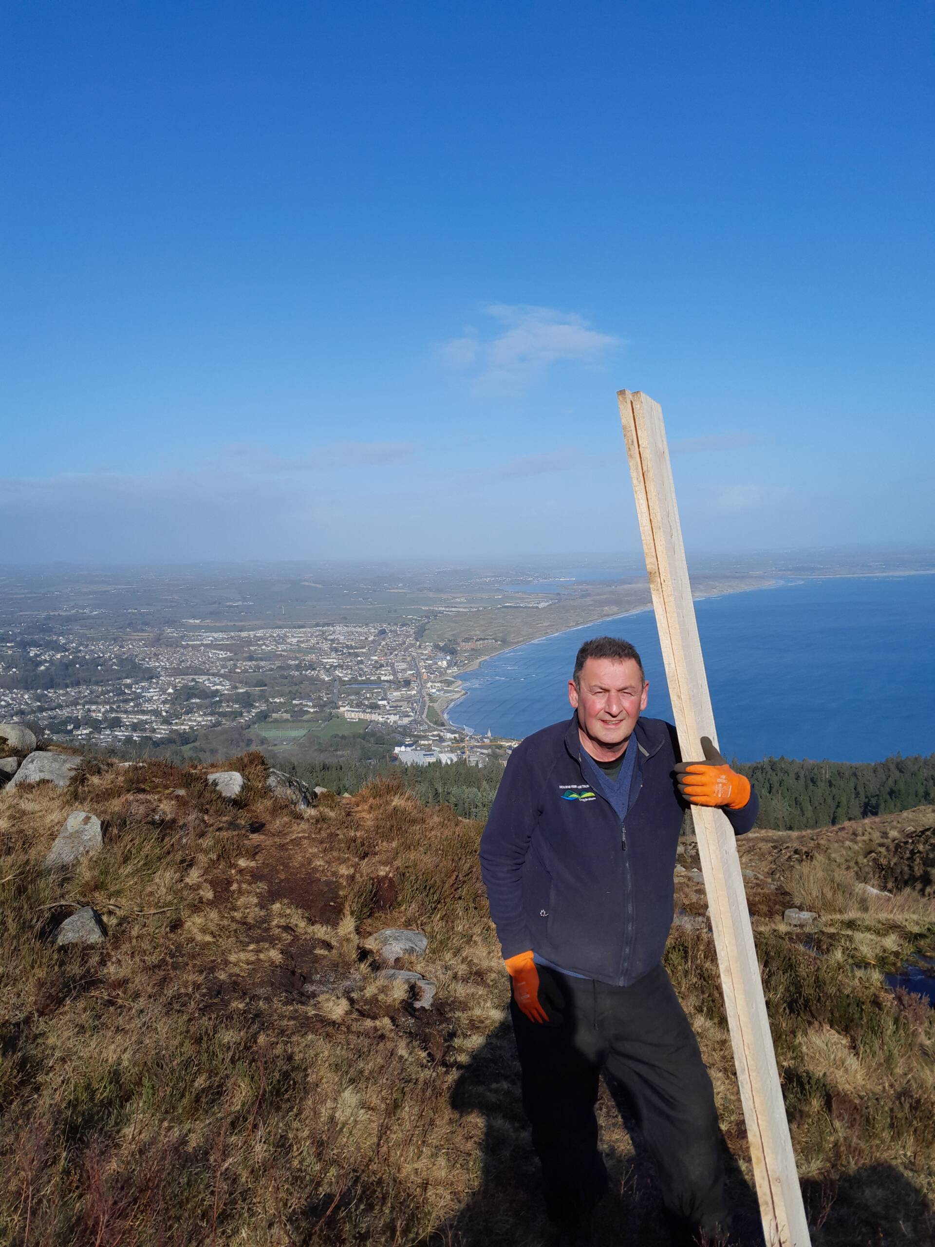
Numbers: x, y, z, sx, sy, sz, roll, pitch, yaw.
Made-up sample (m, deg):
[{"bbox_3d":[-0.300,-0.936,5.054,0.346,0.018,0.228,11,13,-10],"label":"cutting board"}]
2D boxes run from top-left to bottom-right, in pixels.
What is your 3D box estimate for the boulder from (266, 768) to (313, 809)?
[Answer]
[{"bbox_3d":[-1.326,1.232,6.985,0.370,0.270,0.310,-2,4,-11],"label":"boulder"}]

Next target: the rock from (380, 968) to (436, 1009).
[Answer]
[{"bbox_3d":[-0.242,1.488,3.810,0.230,0.110,0.190,-1,4,-4],"label":"rock"}]

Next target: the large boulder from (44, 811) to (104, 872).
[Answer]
[{"bbox_3d":[-2.363,1.306,5.617,0.350,0.310,0.280,-3,5,-23],"label":"large boulder"}]

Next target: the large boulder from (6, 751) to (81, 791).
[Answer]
[{"bbox_3d":[-3.425,1.191,7.561,0.590,0.280,0.420,-3,5,-25],"label":"large boulder"}]

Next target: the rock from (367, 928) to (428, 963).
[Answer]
[{"bbox_3d":[-0.318,1.461,4.251,0.280,0.120,0.220,-1,4,-5],"label":"rock"}]

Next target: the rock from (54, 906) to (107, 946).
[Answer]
[{"bbox_3d":[-1.841,1.438,4.446,0.250,0.145,0.200,-3,5,-23],"label":"rock"}]

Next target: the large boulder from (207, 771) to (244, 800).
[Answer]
[{"bbox_3d":[-1.881,1.253,7.277,0.290,0.200,0.230,-2,4,-15],"label":"large boulder"}]

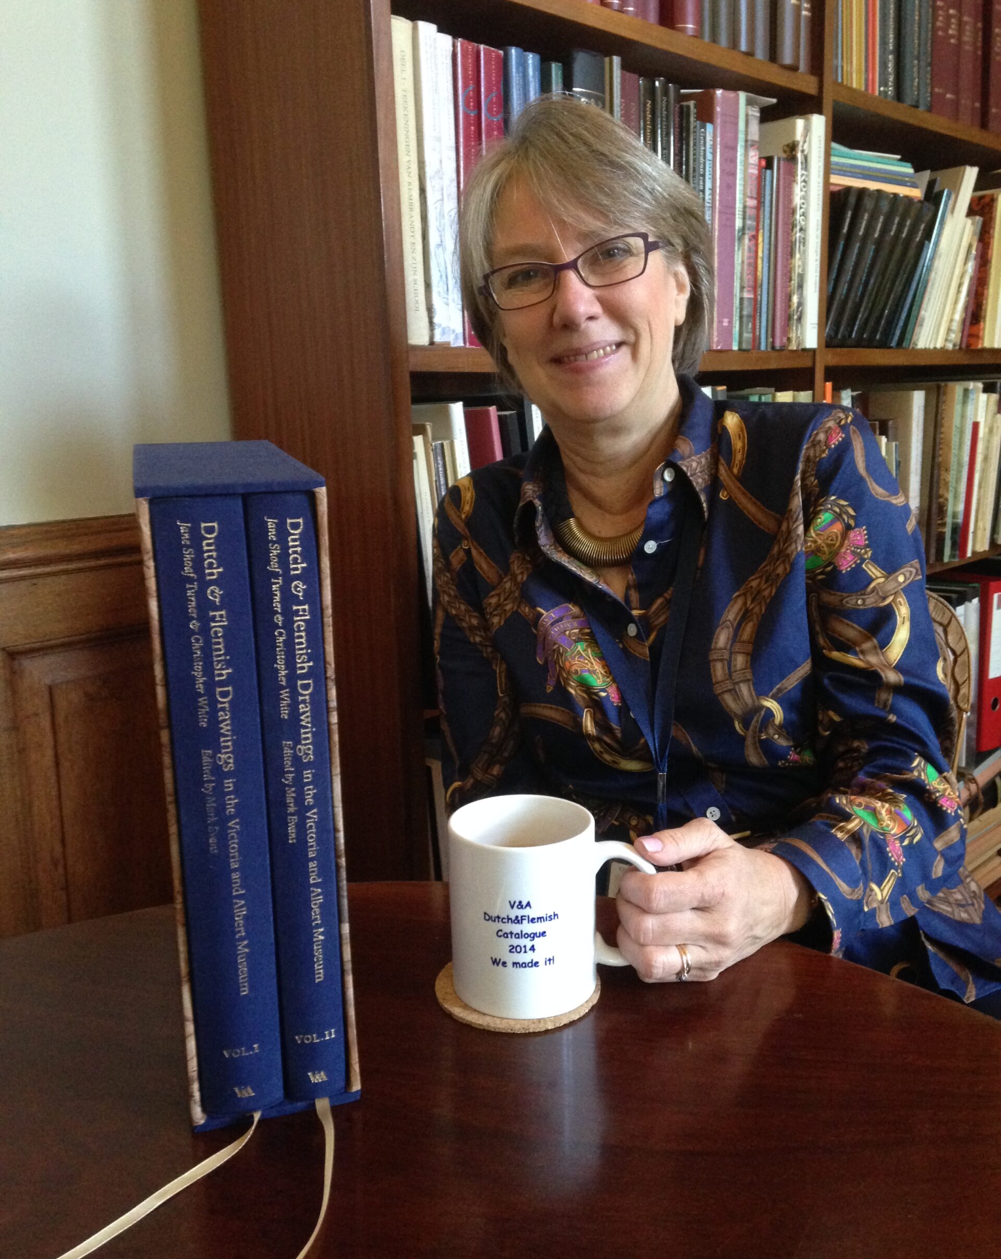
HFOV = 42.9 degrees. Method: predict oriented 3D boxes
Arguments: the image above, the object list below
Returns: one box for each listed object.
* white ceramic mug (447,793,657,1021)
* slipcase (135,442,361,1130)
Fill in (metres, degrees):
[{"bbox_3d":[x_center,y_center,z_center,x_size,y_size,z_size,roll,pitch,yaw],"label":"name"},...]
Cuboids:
[{"bbox_3d":[0.032,0.152,0.711,0.119,0.098,0.080,-1,13,1],"label":"white ceramic mug"},{"bbox_3d":[-0.144,0.060,0.691,0.080,0.303,0.244,-5,14,-15],"label":"slipcase"}]

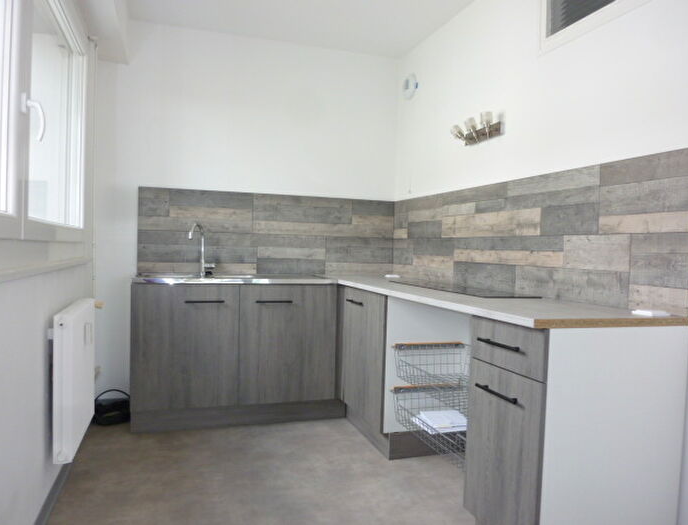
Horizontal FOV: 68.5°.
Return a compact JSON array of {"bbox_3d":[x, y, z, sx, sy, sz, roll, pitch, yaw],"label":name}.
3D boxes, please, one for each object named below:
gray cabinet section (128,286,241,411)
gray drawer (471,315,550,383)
[{"bbox_3d":[-0.992,0.478,3.172,0.594,0.720,0.574,1,1,-19],"label":"gray cabinet section"},{"bbox_3d":[0.720,0.282,1.745,0.460,0.151,0.392,1,2,-19],"label":"gray drawer"}]

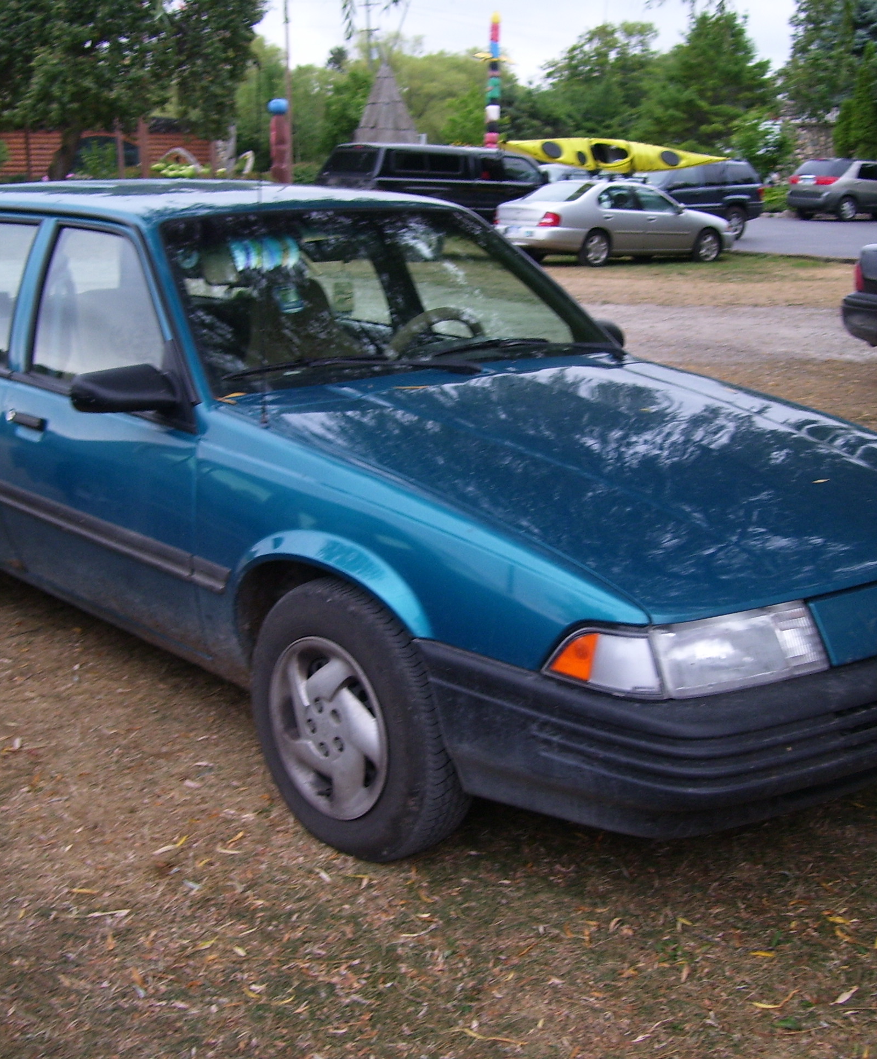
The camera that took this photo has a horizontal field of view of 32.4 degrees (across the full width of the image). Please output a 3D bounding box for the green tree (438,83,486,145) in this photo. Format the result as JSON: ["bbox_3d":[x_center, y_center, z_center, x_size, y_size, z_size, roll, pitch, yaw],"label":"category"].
[{"bbox_3d":[0.957,-15.320,60.082,2.800,4.690,2.800,-1,14,0],"label":"green tree"}]

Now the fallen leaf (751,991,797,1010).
[{"bbox_3d":[0.587,0.814,2.616,0.092,0.012,0.032,-6,15,-23],"label":"fallen leaf"}]

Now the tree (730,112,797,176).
[{"bbox_3d":[10.940,-12.394,51.000,2.400,3.300,2.300,3,14,11],"label":"tree"}]

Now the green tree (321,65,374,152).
[{"bbox_3d":[-3.553,-15.641,59.992,3.200,5.440,3.200,-1,14,0],"label":"green tree"}]

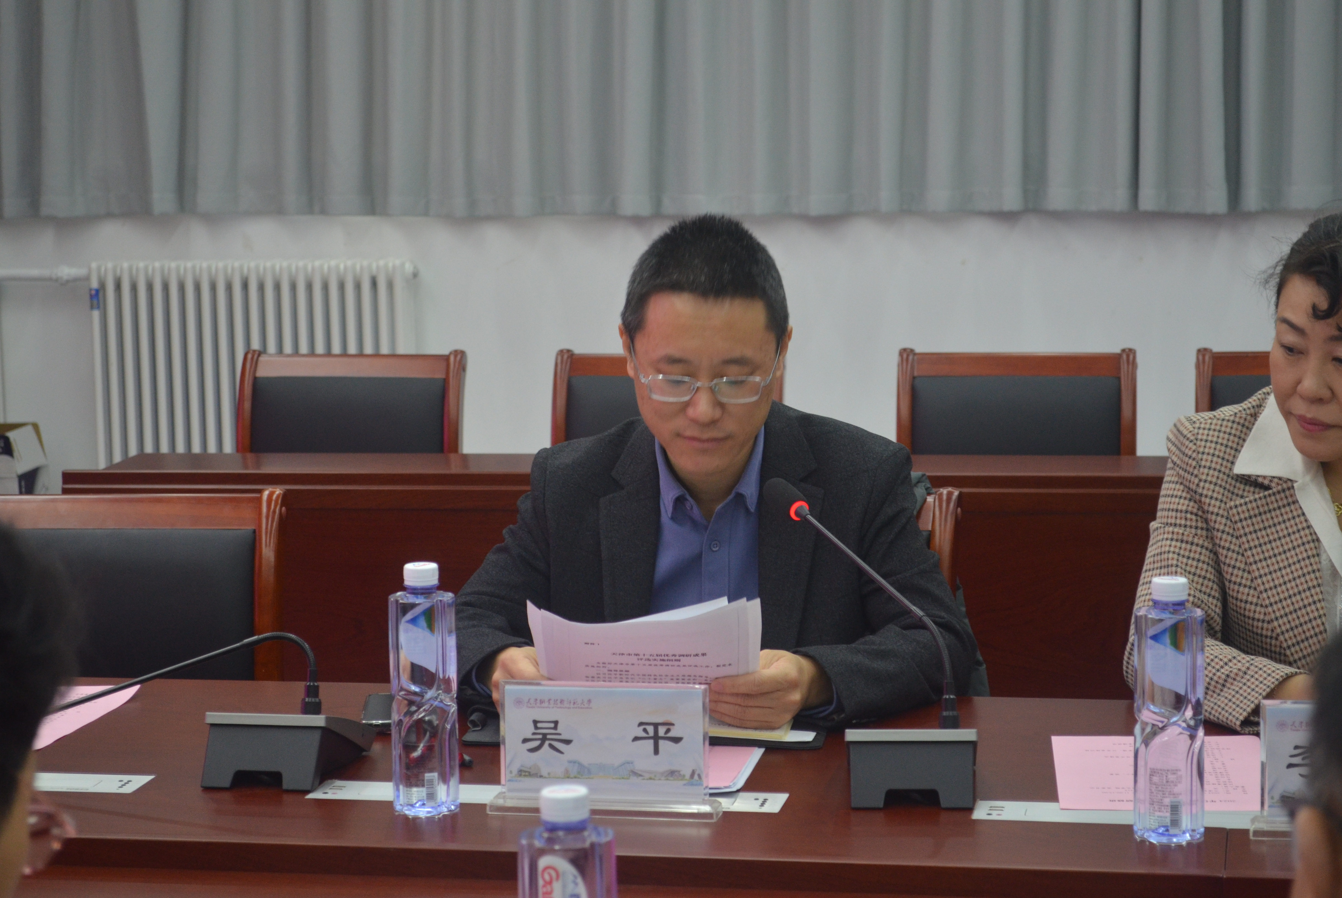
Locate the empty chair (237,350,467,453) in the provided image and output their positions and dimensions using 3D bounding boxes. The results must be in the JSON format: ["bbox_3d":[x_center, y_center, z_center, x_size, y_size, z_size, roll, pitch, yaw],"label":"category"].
[{"bbox_3d":[-0.697,0.304,5.947,0.540,0.940,0.580,1,8,18],"label":"empty chair"}]

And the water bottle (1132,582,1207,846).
[{"bbox_3d":[0.450,0.235,2.783,0.064,0.240,0.064,0,8,9],"label":"water bottle"}]

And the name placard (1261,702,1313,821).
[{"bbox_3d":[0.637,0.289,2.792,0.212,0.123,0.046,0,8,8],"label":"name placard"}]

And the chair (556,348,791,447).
[{"bbox_3d":[-0.065,0.309,5.809,0.540,0.940,0.580,1,8,16],"label":"chair"}]

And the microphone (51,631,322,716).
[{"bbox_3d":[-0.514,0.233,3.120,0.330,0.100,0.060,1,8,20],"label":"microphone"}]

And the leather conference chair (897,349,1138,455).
[{"bbox_3d":[0.606,0.311,5.662,0.540,0.940,0.580,0,8,14],"label":"leather conference chair"}]

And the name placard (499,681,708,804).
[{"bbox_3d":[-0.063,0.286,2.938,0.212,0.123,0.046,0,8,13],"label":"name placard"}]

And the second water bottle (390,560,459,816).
[{"bbox_3d":[-0.238,0.230,2.952,0.064,0.240,0.064,-2,8,-5],"label":"second water bottle"}]

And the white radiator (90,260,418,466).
[{"bbox_3d":[-1.098,-0.169,8.298,0.920,0.680,0.110,0,8,12],"label":"white radiator"}]

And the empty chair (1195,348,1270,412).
[{"bbox_3d":[1.176,0.314,5.538,0.540,0.940,0.580,0,8,9],"label":"empty chair"}]

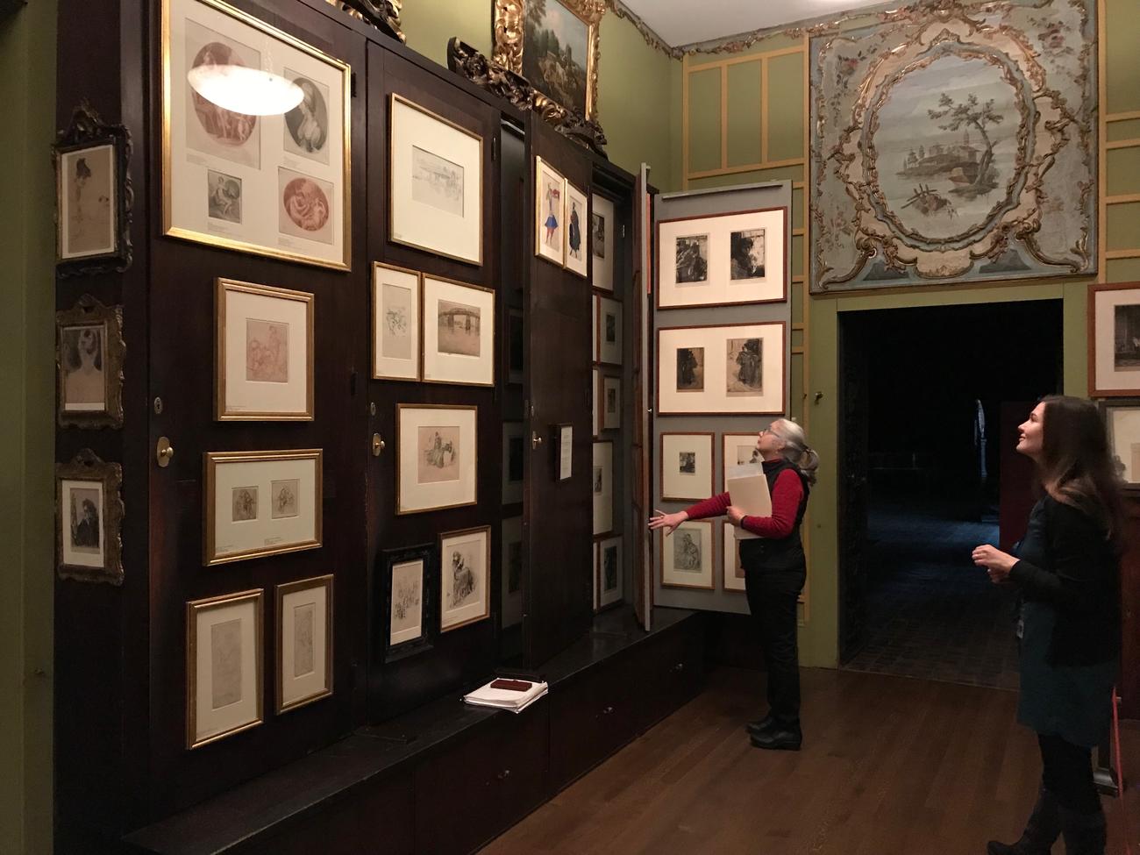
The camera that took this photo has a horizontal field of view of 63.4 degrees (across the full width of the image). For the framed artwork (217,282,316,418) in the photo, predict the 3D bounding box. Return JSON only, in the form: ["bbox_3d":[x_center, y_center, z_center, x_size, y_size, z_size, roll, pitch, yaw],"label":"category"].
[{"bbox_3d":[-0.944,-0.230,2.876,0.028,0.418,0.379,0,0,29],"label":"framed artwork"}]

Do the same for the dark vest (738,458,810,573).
[{"bbox_3d":[1.020,0.435,4.600,0.330,0.570,0.420,0,0,15],"label":"dark vest"}]

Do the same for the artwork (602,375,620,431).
[{"bbox_3d":[0.239,-0.142,5.424,0.028,0.319,0.210,0,0,29],"label":"artwork"}]

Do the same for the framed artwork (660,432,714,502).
[{"bbox_3d":[0.684,0.229,5.398,0.323,0.398,0.028,0,0,29],"label":"framed artwork"}]

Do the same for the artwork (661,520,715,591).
[{"bbox_3d":[0.684,0.745,5.401,0.324,0.392,0.028,0,0,29],"label":"artwork"}]

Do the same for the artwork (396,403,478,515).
[{"bbox_3d":[-0.517,0.118,3.657,0.028,0.417,0.505,0,0,29],"label":"artwork"}]

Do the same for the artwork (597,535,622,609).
[{"bbox_3d":[0.236,0.856,5.424,0.028,0.418,0.287,0,0,29],"label":"artwork"}]

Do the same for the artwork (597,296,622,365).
[{"bbox_3d":[0.236,-0.565,5.416,0.028,0.387,0.286,0,0,29],"label":"artwork"}]

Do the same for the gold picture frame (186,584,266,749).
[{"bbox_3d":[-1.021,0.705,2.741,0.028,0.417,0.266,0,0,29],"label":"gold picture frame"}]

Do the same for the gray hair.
[{"bbox_3d":[1.124,0.120,4.600,0.240,0.325,0.190,0,0,15],"label":"gray hair"}]

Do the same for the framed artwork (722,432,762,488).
[{"bbox_3d":[1.022,0.221,5.213,0.323,0.394,0.028,0,0,29],"label":"framed artwork"}]

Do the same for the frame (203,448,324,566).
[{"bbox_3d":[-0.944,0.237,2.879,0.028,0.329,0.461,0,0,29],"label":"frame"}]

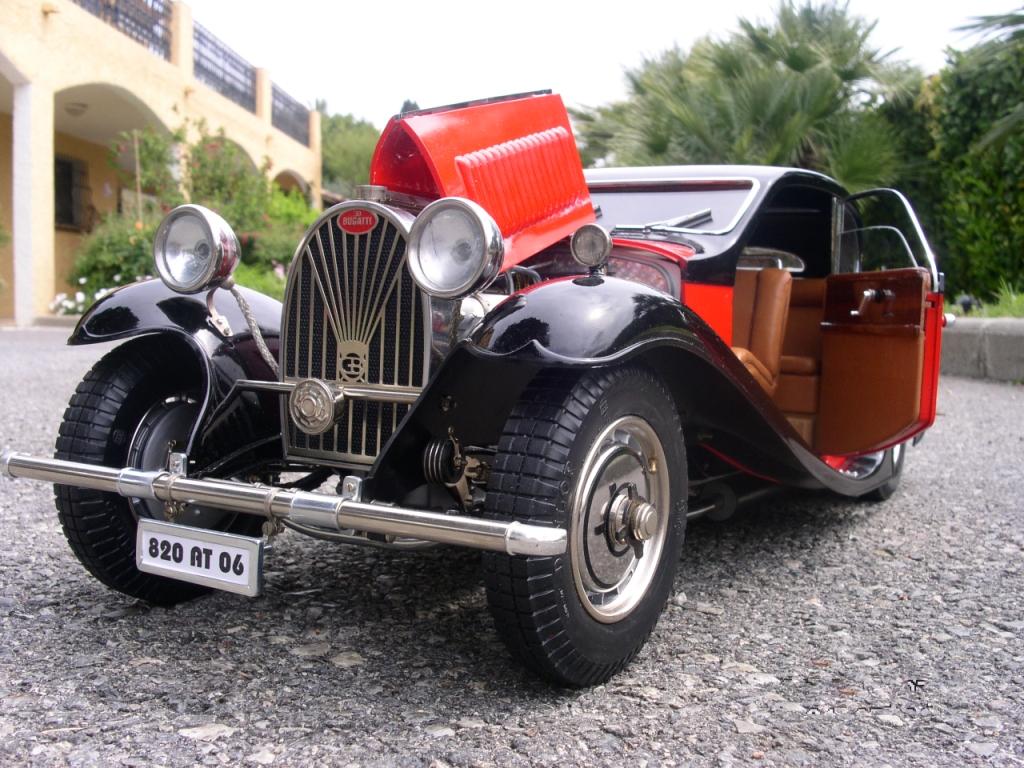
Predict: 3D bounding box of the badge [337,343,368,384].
[{"bbox_3d":[-0.053,-0.007,0.375,0.013,0.013,0.002,3,4,30],"label":"badge"}]

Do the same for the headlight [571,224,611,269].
[{"bbox_3d":[0.026,-0.042,0.345,0.013,0.014,0.010,3,4,30],"label":"headlight"}]

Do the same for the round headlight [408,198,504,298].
[{"bbox_3d":[-0.014,-0.040,0.336,0.029,0.030,0.021,3,4,30],"label":"round headlight"}]

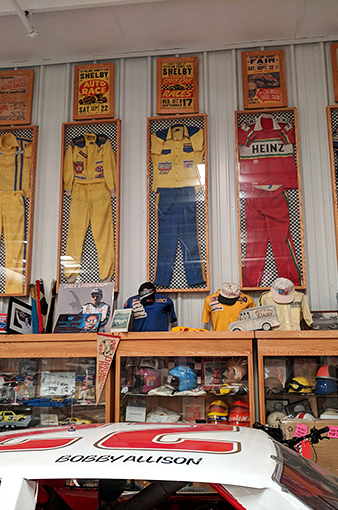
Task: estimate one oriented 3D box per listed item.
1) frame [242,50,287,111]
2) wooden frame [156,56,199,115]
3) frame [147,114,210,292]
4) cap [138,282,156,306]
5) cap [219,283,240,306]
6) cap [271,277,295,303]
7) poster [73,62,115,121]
[{"bbox_3d":[0.992,-1.825,5.306,0.447,0.645,0.027,-2,-10,7],"label":"frame"},{"bbox_3d":[0.092,-1.793,5.409,0.435,0.626,0.030,-1,-10,8],"label":"wooden frame"},{"bbox_3d":[0.091,-0.534,5.154,0.607,1.821,0.078,-2,-11,8],"label":"frame"},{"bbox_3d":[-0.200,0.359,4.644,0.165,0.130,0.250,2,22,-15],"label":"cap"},{"bbox_3d":[0.538,0.348,4.581,0.195,0.140,0.250,-2,31,11],"label":"cap"},{"bbox_3d":[1.005,0.315,4.492,0.205,0.145,0.260,-1,30,3],"label":"cap"},{"bbox_3d":[-0.811,-1.768,5.530,0.447,0.645,0.027,-2,-10,7],"label":"poster"}]

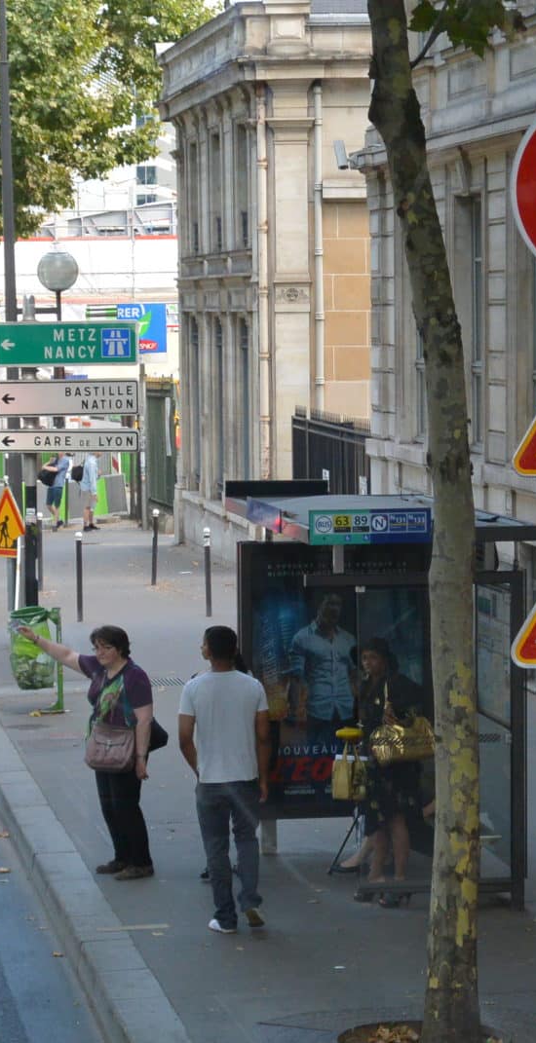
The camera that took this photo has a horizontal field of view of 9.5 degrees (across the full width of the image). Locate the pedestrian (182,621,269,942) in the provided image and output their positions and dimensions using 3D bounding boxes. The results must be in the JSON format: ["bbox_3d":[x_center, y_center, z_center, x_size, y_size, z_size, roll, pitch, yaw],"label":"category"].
[{"bbox_3d":[-0.250,1.469,18.300,0.490,1.740,0.420,-1,4,-12],"label":"pedestrian"}]

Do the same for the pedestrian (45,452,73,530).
[{"bbox_3d":[-4.469,-0.723,68.241,0.580,1.760,0.550,0,4,6],"label":"pedestrian"}]

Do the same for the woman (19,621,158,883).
[{"bbox_3d":[-1.156,1.437,20.446,0.740,1.610,0.620,-4,5,-42],"label":"woman"}]

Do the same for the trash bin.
[{"bbox_3d":[-2.213,1.248,30.600,0.430,0.900,0.500,-1,4,-9],"label":"trash bin"}]

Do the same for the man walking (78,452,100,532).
[{"bbox_3d":[-3.808,-0.715,68.241,0.480,1.770,0.520,-1,4,-6],"label":"man walking"}]

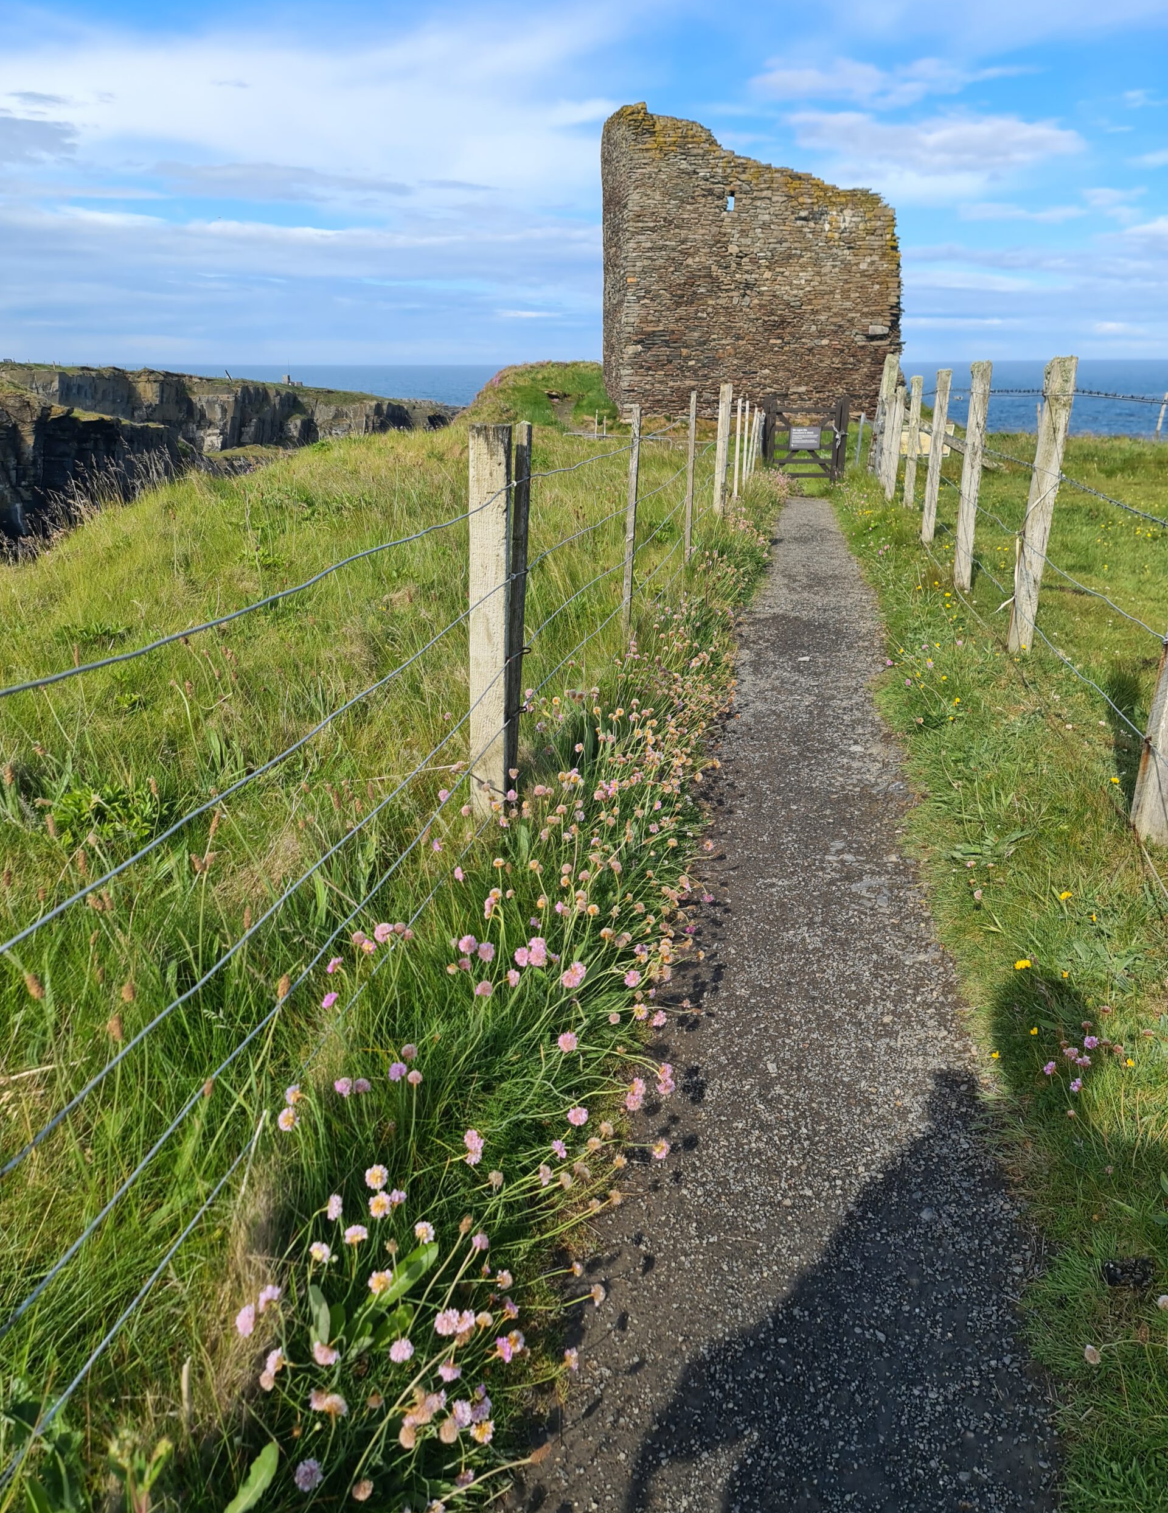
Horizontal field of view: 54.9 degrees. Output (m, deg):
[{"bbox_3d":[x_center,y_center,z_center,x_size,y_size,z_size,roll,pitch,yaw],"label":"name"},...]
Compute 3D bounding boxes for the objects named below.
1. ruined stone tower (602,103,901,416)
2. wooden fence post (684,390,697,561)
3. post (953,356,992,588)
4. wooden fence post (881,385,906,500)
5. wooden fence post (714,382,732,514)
[{"bbox_3d":[5.499,-16.582,38.678,9.250,9.150,6.800,-2,19,-5],"label":"ruined stone tower"},{"bbox_3d":[0.822,-2.159,8.735,0.046,1.277,0.046,4,20,11],"label":"wooden fence post"},{"bbox_3d":[2.594,-1.852,7.530,0.108,1.493,0.105,3,20,10],"label":"post"},{"bbox_3d":[3.486,-3.513,12.641,0.100,1.210,0.100,3,20,10],"label":"wooden fence post"},{"bbox_3d":[1.418,-3.141,11.513,0.115,1.283,0.110,4,20,11],"label":"wooden fence post"}]

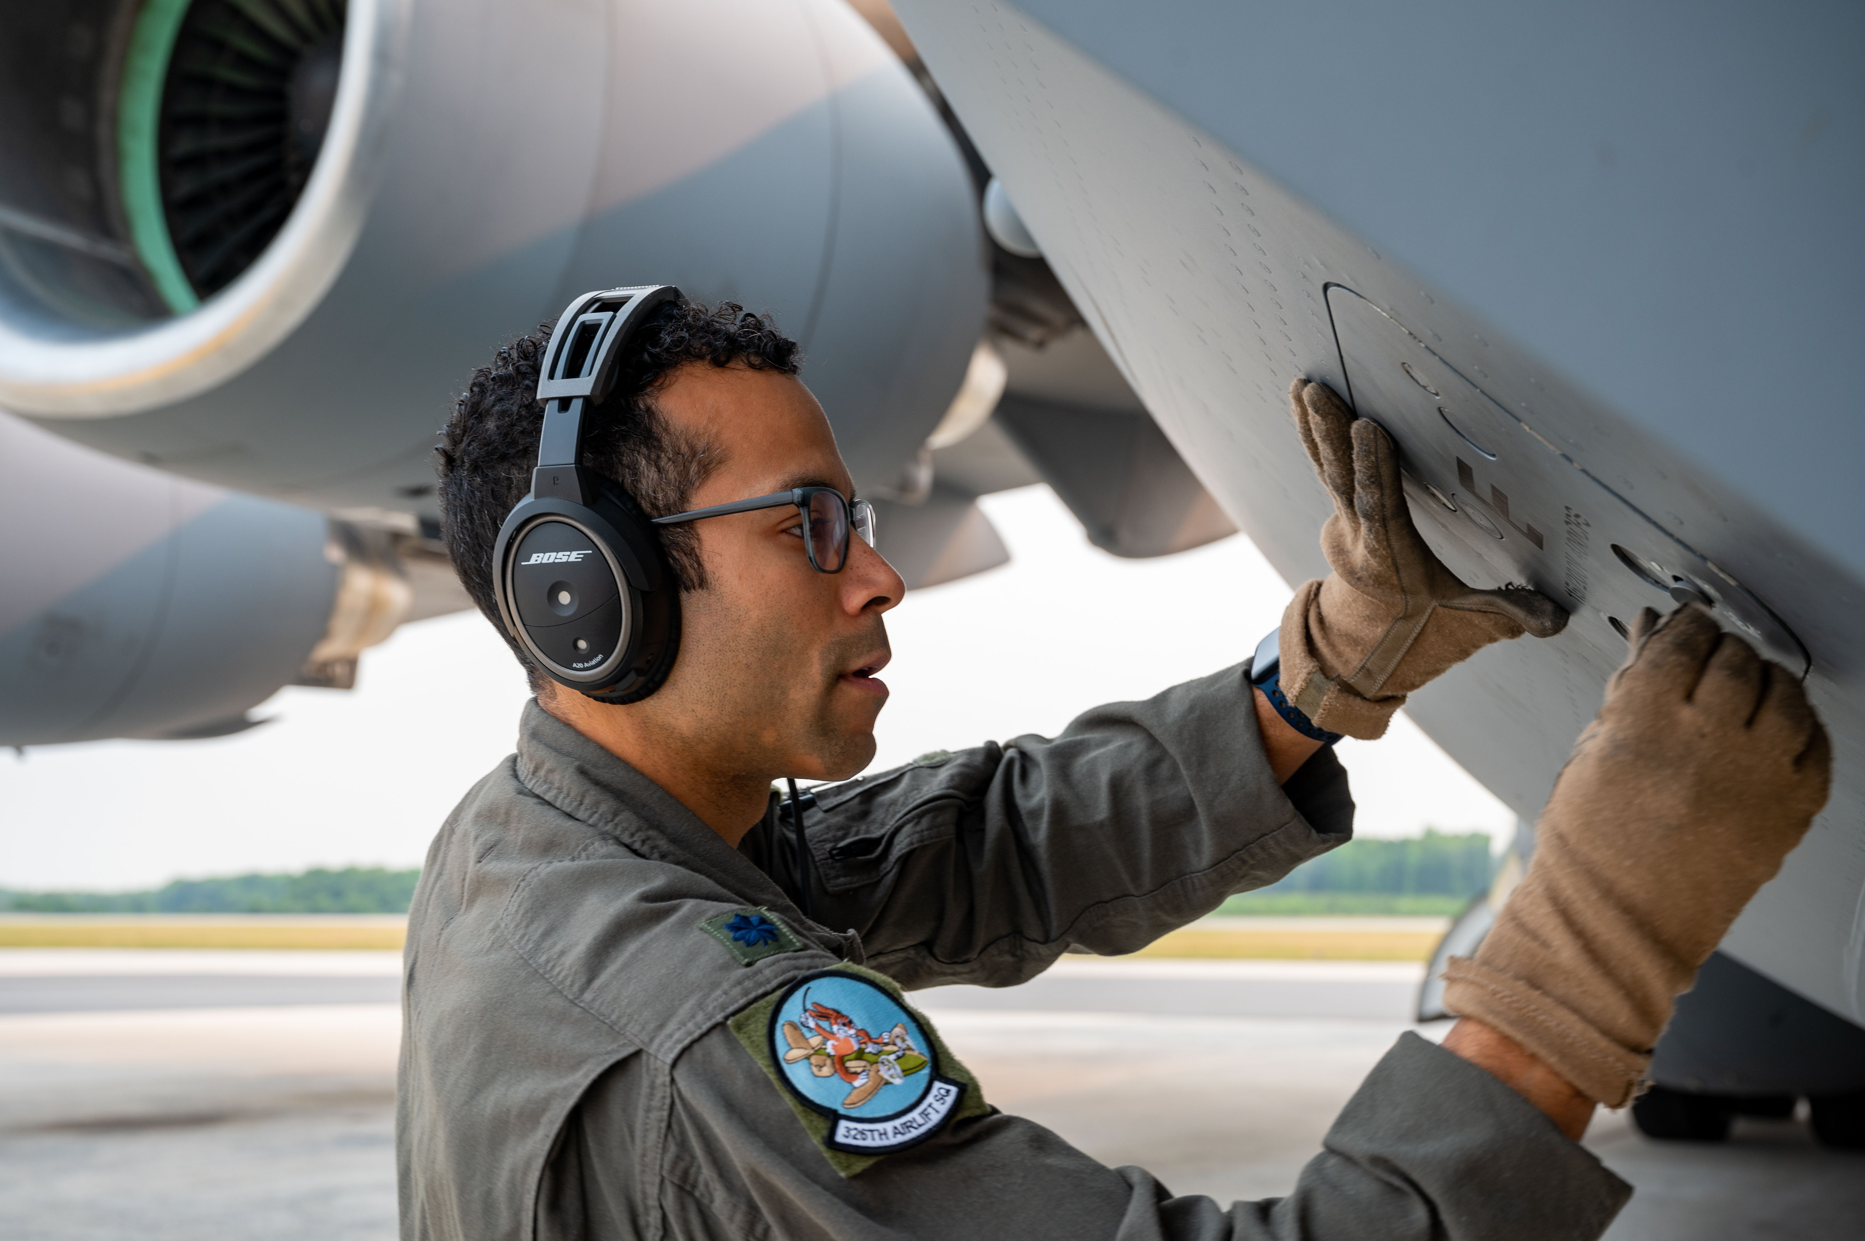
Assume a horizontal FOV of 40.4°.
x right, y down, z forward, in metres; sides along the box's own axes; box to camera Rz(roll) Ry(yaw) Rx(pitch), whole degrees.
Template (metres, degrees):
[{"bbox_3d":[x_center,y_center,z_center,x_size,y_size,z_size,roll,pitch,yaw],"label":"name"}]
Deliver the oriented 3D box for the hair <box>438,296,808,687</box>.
[{"bbox_3d":[-0.159,-0.065,1.300,0.197,0.195,0.172,-8,-9,17],"label":"hair"}]

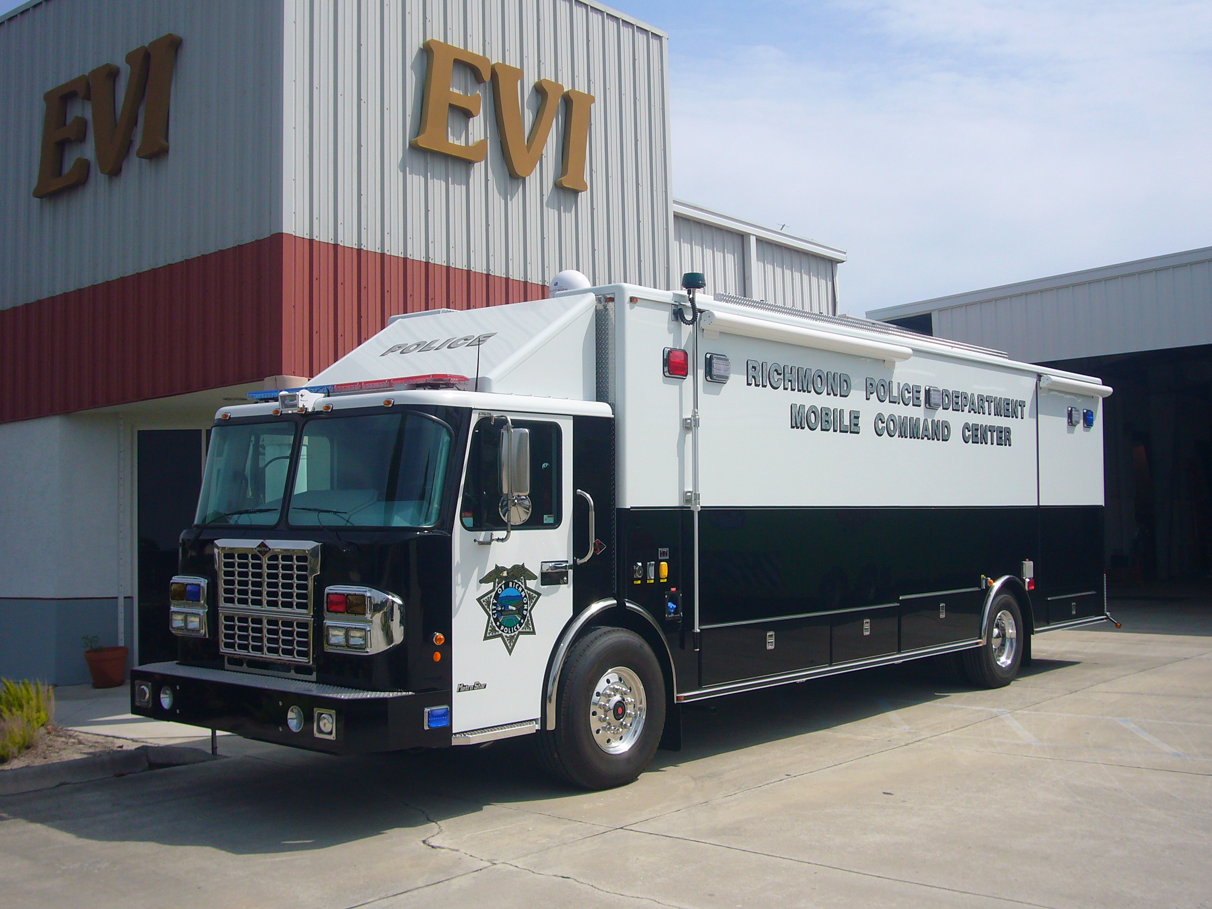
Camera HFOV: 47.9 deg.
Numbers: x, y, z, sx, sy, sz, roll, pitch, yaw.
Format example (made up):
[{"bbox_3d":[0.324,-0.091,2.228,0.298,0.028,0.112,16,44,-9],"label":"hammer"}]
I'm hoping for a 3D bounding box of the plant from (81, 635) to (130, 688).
[{"bbox_3d":[-5.272,2.177,14.400,0.470,0.540,0.470,-2,-3,39],"label":"plant"}]

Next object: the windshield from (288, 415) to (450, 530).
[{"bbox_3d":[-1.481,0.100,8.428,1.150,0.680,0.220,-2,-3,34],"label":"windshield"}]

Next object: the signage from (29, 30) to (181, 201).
[{"bbox_3d":[-5.592,-3.685,15.185,2.940,1.240,0.130,-5,-5,40],"label":"signage"}]

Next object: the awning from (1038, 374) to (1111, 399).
[{"bbox_3d":[5.423,-0.781,15.685,0.140,0.145,1.920,-2,-3,39],"label":"awning"}]

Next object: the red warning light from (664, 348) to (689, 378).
[{"bbox_3d":[0.508,-0.653,9.744,0.065,0.214,0.248,-2,-3,39],"label":"red warning light"}]

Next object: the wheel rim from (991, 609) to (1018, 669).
[{"bbox_3d":[4.113,1.932,14.344,0.200,0.597,0.597,-2,-3,39],"label":"wheel rim"}]

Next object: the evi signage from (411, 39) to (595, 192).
[{"bbox_3d":[-1.095,-3.789,15.567,0.130,1.240,2.940,-5,-5,40],"label":"evi signage"}]

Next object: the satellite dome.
[{"bbox_3d":[-0.293,-1.328,11.292,0.341,0.400,0.341,0,-2,0],"label":"satellite dome"}]

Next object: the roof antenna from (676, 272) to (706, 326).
[{"bbox_3d":[0.617,-1.120,9.803,0.180,0.379,0.180,-2,-3,39],"label":"roof antenna"}]

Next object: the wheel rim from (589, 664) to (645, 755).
[{"bbox_3d":[0.030,1.746,9.346,0.190,0.597,0.597,-2,-3,39],"label":"wheel rim"}]

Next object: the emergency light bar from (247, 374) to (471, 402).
[{"bbox_3d":[-1.697,-0.427,9.121,1.950,0.090,0.320,-2,-3,39],"label":"emergency light bar"}]

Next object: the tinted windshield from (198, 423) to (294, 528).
[{"bbox_3d":[-2.405,0.131,9.162,1.150,0.680,0.220,-2,-3,44],"label":"tinted windshield"}]

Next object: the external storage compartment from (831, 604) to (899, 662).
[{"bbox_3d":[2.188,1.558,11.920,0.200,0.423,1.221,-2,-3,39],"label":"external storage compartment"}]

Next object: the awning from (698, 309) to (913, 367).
[{"bbox_3d":[1.741,-0.935,11.213,0.140,0.145,3.120,-2,-3,39],"label":"awning"}]

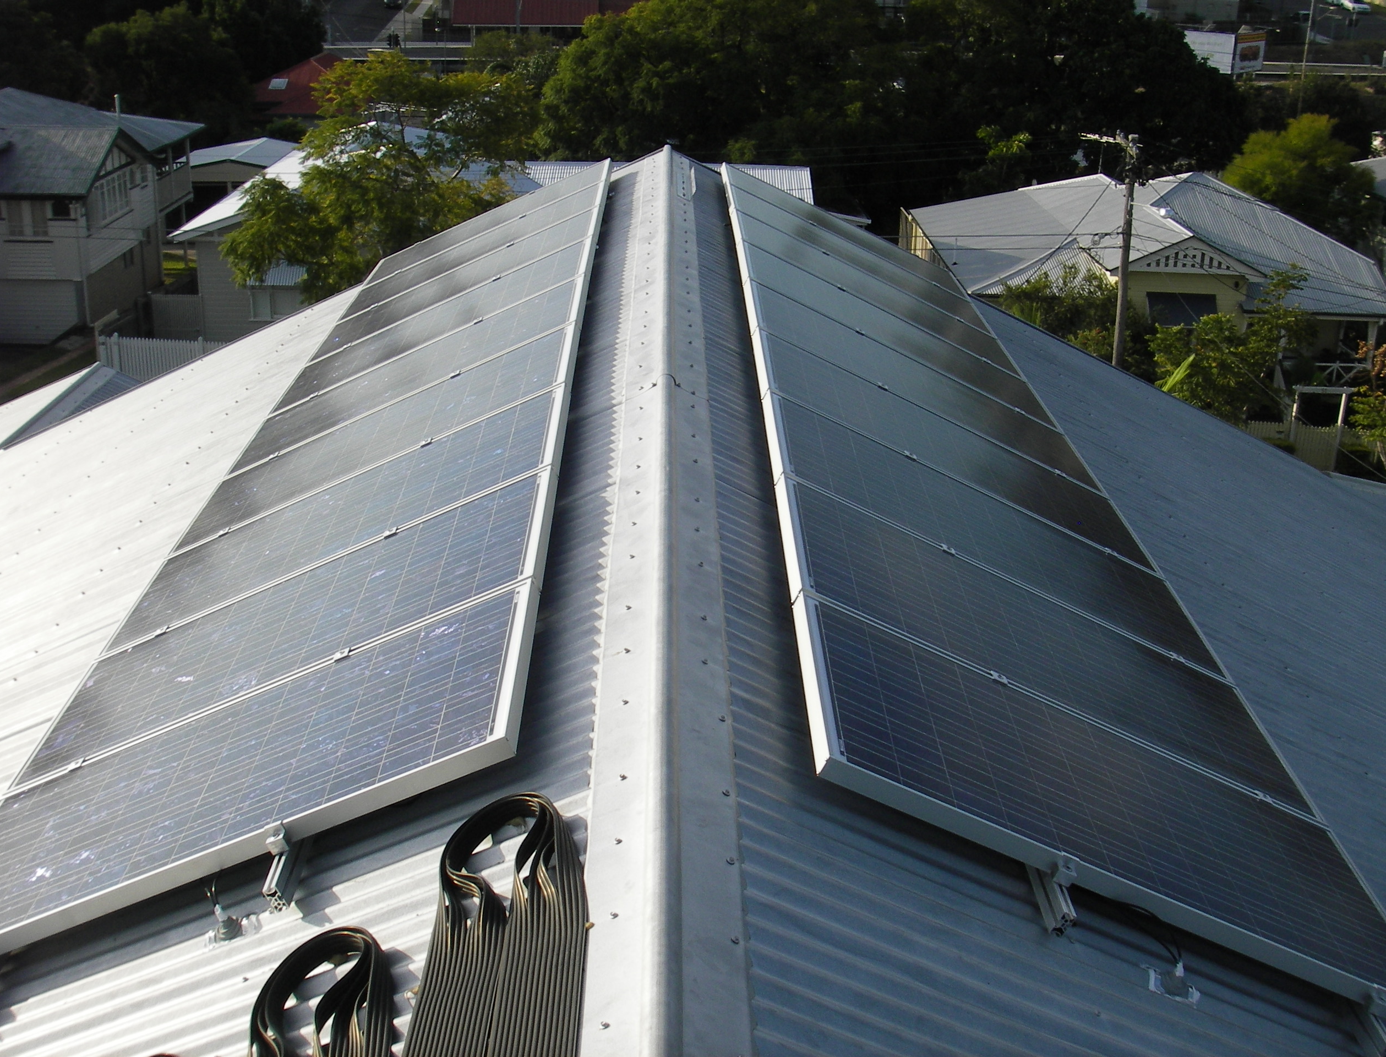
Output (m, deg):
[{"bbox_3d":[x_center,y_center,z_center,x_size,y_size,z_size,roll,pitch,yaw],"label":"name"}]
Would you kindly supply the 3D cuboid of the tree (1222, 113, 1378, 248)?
[{"bbox_3d":[23.246,-12.763,59.408,6.350,6.480,6.030,1,23,0],"label":"tree"}]

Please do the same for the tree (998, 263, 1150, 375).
[{"bbox_3d":[10.296,-4.895,41.821,4.230,4.710,3.380,1,23,0],"label":"tree"}]

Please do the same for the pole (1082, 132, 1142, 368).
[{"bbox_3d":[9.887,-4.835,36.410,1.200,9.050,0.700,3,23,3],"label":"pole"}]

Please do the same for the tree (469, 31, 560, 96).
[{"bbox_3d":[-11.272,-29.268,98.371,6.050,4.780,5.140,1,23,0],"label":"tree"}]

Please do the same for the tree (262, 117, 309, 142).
[{"bbox_3d":[-19.169,-17.812,72.932,2.470,3.180,2.350,1,23,0],"label":"tree"}]

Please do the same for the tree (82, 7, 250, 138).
[{"bbox_3d":[-24.048,-19.799,70.962,8.080,8.530,7.680,1,23,0],"label":"tree"}]

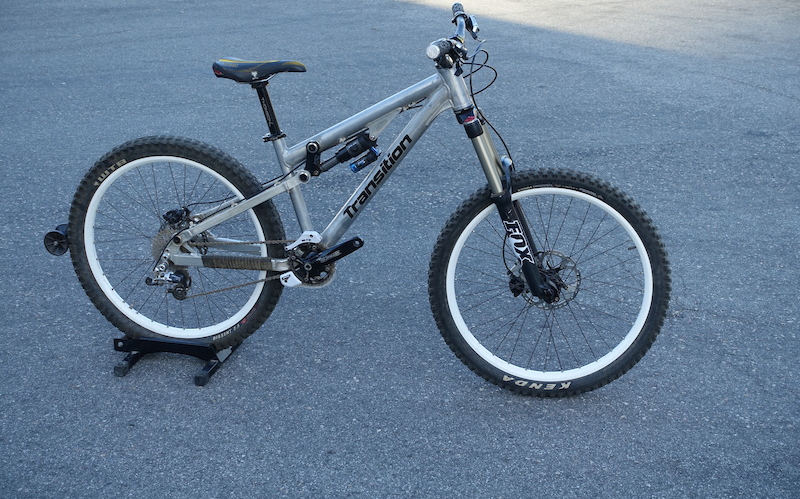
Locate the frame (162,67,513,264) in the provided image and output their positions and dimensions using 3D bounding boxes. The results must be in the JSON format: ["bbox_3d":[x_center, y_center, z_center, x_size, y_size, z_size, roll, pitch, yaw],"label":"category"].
[{"bbox_3d":[-0.236,-0.234,4.372,0.900,0.625,0.170,5,22,13],"label":"frame"}]

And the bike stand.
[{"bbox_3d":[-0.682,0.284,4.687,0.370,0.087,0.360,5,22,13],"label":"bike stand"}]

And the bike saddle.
[{"bbox_3d":[-0.389,-0.499,4.310,0.270,0.075,0.140,5,22,13],"label":"bike saddle"}]

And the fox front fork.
[{"bbox_3d":[0.313,-0.128,4.264,0.115,0.565,0.175,-17,15,11],"label":"fox front fork"}]

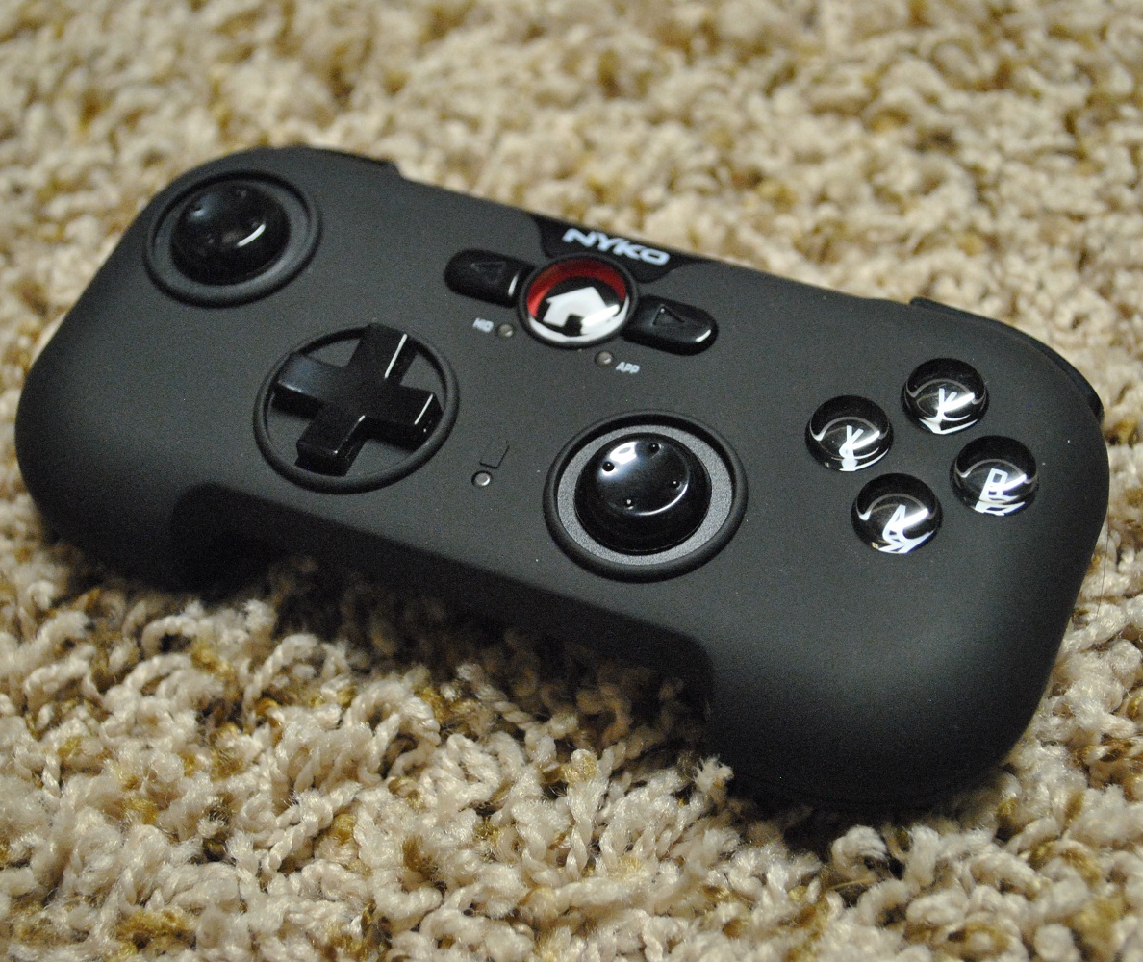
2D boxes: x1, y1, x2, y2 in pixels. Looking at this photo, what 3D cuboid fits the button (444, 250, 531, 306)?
[{"bbox_3d":[-0.010,-0.025,0.256,0.011,0.002,0.006,17,61,19],"label":"button"}]

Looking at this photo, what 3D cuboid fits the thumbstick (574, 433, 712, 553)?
[{"bbox_3d":[0.008,0.000,0.234,0.016,0.005,0.016,-4,56,6],"label":"thumbstick"}]

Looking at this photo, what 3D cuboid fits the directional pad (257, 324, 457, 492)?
[{"bbox_3d":[-0.026,-0.010,0.247,0.025,0.005,0.025,17,61,19],"label":"directional pad"}]

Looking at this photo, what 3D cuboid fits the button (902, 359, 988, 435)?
[{"bbox_3d":[0.042,-0.010,0.236,0.010,0.003,0.010,-4,56,6],"label":"button"}]

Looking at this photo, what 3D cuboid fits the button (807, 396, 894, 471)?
[{"bbox_3d":[0.031,-0.006,0.235,0.010,0.003,0.010,-4,56,6],"label":"button"}]

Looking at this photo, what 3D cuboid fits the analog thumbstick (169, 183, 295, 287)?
[{"bbox_3d":[-0.044,-0.032,0.264,0.016,0.005,0.016,-4,56,6],"label":"analog thumbstick"}]

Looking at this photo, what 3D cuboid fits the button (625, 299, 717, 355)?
[{"bbox_3d":[0.011,-0.019,0.248,0.011,0.002,0.006,17,61,19],"label":"button"}]

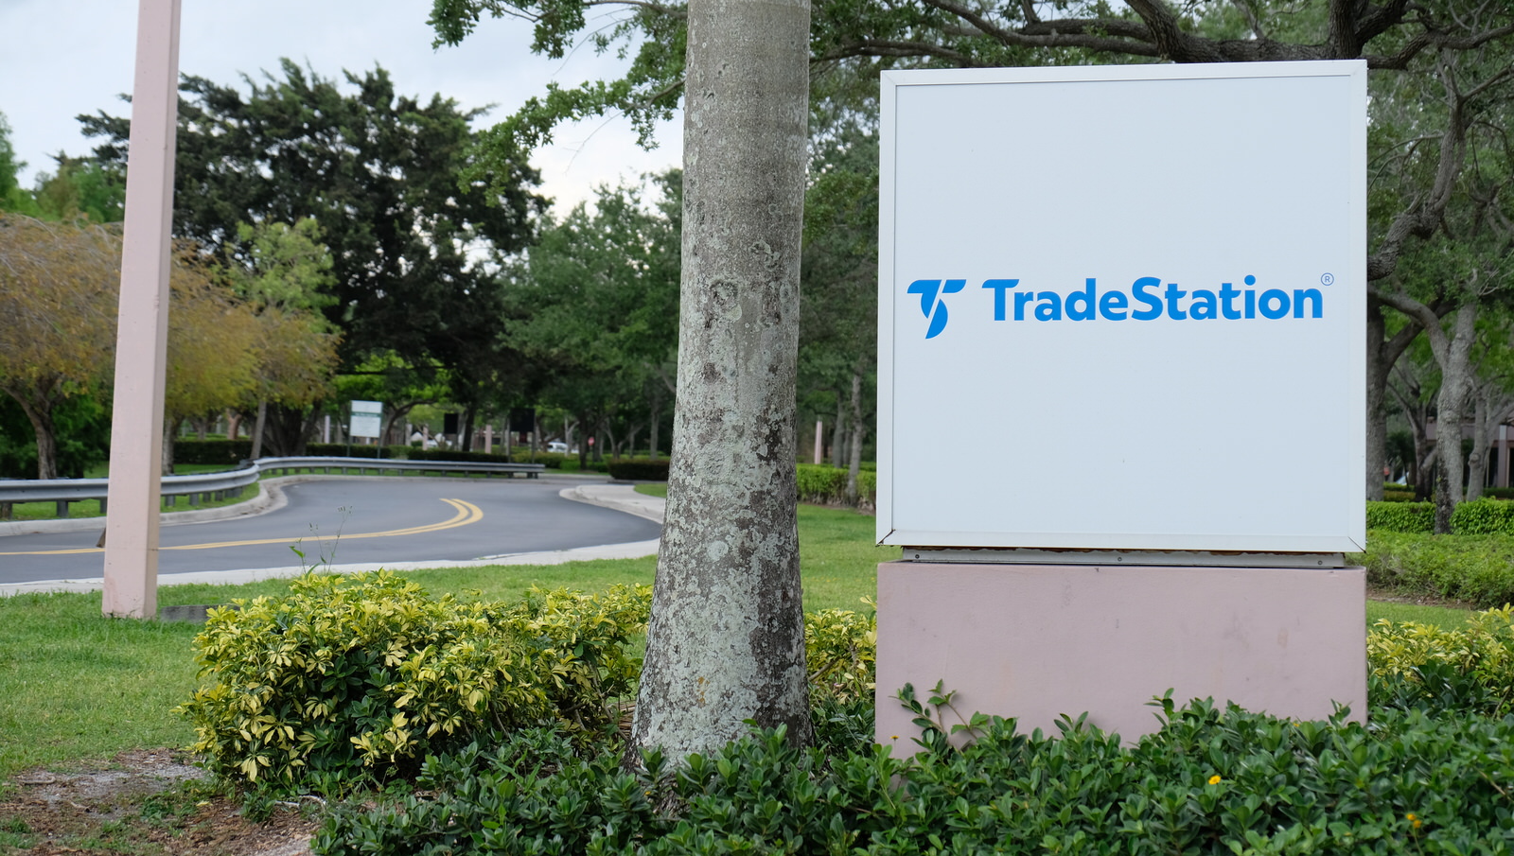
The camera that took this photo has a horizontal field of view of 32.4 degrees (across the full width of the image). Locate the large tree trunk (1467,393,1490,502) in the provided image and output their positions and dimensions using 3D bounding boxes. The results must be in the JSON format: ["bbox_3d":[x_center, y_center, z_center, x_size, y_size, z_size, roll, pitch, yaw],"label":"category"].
[{"bbox_3d":[14.950,0.404,54.000,0.477,2.301,0.450,0,-1,0],"label":"large tree trunk"}]

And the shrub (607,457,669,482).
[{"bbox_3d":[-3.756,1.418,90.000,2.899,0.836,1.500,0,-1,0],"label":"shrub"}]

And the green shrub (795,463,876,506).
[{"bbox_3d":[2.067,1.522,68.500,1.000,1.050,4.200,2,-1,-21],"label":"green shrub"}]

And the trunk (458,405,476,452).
[{"bbox_3d":[-12.201,0.087,110.000,0.664,2.119,0.600,0,-1,0],"label":"trunk"}]

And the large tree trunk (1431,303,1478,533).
[{"bbox_3d":[11.614,-0.089,43.500,0.750,4.050,0.600,2,0,14],"label":"large tree trunk"}]

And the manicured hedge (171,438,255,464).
[{"bbox_3d":[-21.401,0.922,103.000,3.318,1.051,1.500,0,-1,0],"label":"manicured hedge"}]

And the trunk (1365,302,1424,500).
[{"bbox_3d":[12.215,-0.283,50.000,1.100,4.300,0.800,2,0,14],"label":"trunk"}]

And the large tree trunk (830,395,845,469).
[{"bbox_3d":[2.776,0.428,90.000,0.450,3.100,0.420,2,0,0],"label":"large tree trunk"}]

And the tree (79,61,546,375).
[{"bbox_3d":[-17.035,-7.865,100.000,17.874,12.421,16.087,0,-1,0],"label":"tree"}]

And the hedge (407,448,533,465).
[{"bbox_3d":[-11.661,1.417,106.000,5.000,0.950,1.200,2,0,-3],"label":"hedge"}]

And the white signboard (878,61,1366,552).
[{"bbox_3d":[1.163,-0.378,8.325,1.520,1.519,0.280,0,-1,11],"label":"white signboard"}]

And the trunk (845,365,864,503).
[{"bbox_3d":[2.582,0.250,69.000,0.450,3.650,0.400,2,0,0],"label":"trunk"}]

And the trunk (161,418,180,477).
[{"bbox_3d":[-15.286,0.493,68.000,0.460,1.650,0.420,2,0,0],"label":"trunk"}]

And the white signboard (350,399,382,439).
[{"bbox_3d":[-13.765,-0.292,92.000,1.120,1.300,0.080,2,0,-6],"label":"white signboard"}]

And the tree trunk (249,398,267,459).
[{"bbox_3d":[-18.739,0.111,98.000,0.676,2.399,0.550,0,-1,0],"label":"tree trunk"}]

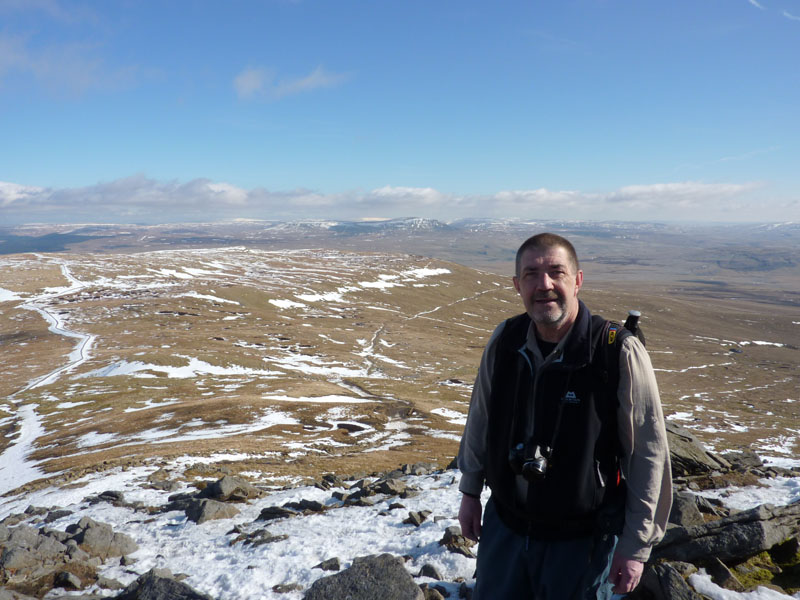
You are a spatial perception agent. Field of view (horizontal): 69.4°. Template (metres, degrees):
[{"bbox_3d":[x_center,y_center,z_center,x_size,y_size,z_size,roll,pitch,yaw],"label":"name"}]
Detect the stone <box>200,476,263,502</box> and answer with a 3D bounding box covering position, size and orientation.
[{"bbox_3d":[-1.502,1.689,5.150,0.524,0.193,0.317,-3,9,-17],"label":"stone"}]

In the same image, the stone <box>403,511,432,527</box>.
[{"bbox_3d":[0.136,1.702,4.500,0.223,0.097,0.132,0,9,2],"label":"stone"}]

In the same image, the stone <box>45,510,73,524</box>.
[{"bbox_3d":[-2.719,1.732,4.600,0.213,0.083,0.141,-5,10,-32],"label":"stone"}]

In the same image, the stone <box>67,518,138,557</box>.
[{"bbox_3d":[-2.053,1.644,4.000,0.466,0.239,0.308,-5,10,-29],"label":"stone"}]

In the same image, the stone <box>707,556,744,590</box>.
[{"bbox_3d":[1.718,1.444,3.050,0.194,0.147,0.123,5,10,31],"label":"stone"}]

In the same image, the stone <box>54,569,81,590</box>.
[{"bbox_3d":[-2.008,1.699,3.500,0.165,0.092,0.114,-5,10,-32],"label":"stone"}]

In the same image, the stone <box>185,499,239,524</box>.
[{"bbox_3d":[-1.493,1.684,4.600,0.427,0.166,0.264,-3,9,-19],"label":"stone"}]

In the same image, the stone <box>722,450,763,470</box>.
[{"bbox_3d":[3.260,1.528,5.500,0.369,0.147,0.238,5,10,32],"label":"stone"}]

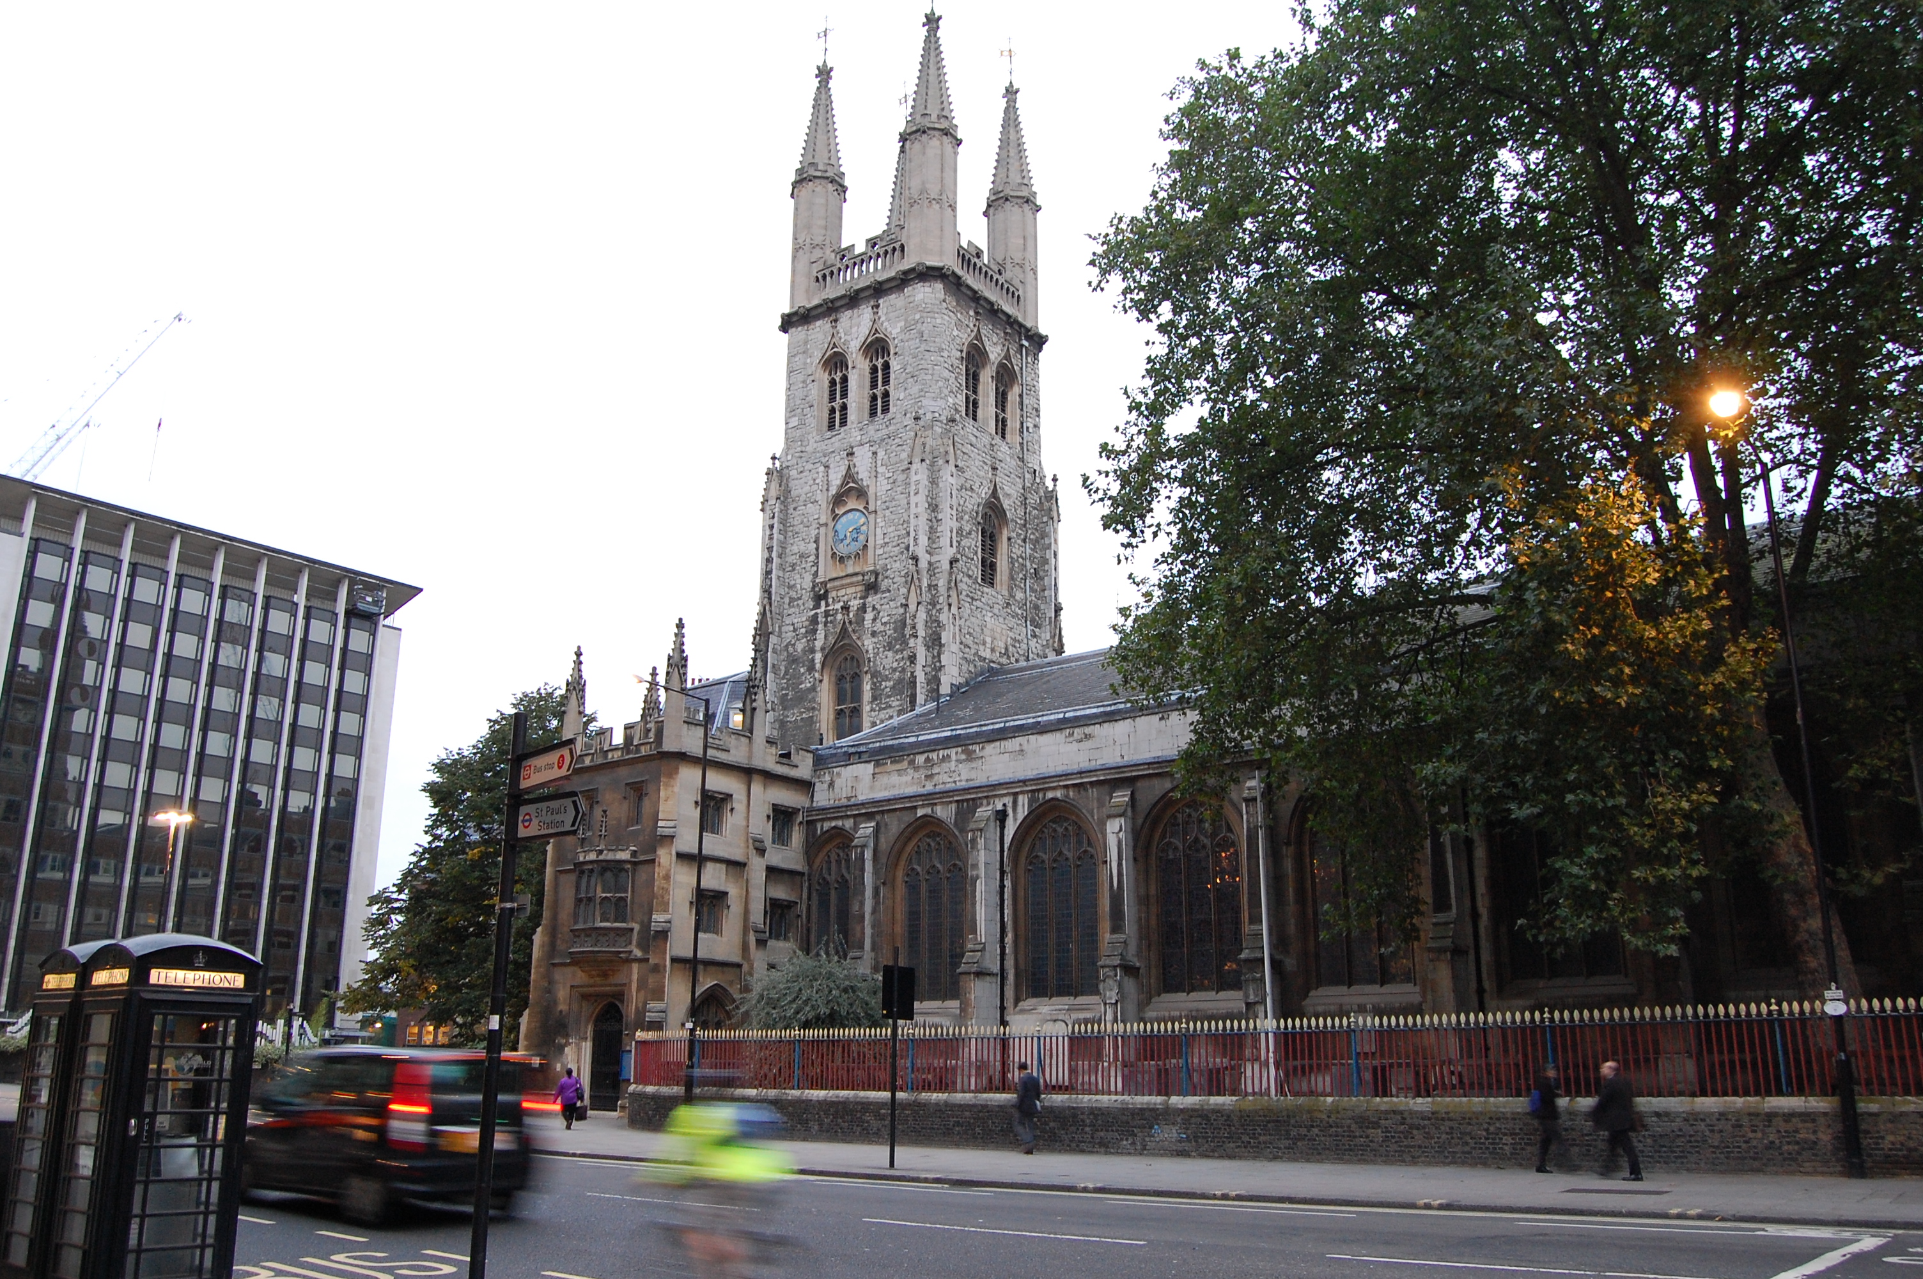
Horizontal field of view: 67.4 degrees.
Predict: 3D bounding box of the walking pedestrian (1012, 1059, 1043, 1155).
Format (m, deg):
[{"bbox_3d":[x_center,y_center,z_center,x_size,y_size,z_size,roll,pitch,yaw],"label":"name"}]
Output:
[{"bbox_3d":[1.304,9.244,28.419,0.500,1.720,0.480,-12,-20,36],"label":"walking pedestrian"}]

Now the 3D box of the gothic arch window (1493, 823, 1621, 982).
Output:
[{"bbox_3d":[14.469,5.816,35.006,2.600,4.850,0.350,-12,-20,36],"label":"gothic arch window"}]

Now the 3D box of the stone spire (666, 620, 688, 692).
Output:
[{"bbox_3d":[-8.880,0.509,44.910,0.600,2.400,0.600,-11,-19,33],"label":"stone spire"}]

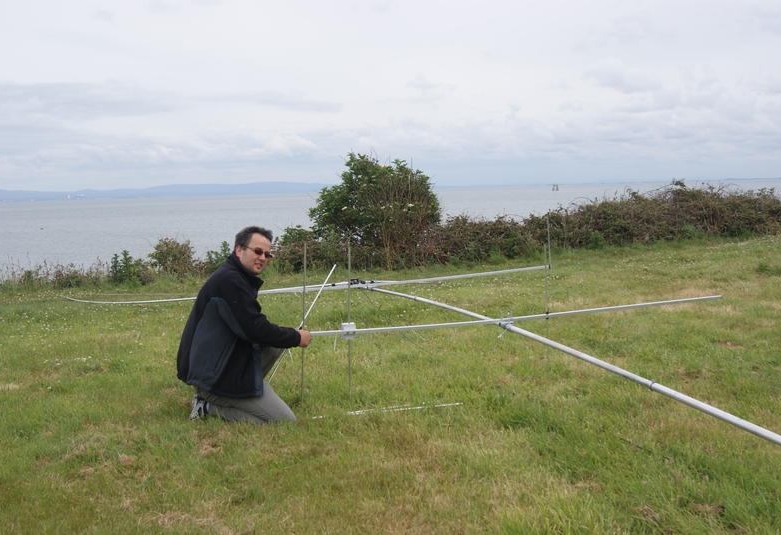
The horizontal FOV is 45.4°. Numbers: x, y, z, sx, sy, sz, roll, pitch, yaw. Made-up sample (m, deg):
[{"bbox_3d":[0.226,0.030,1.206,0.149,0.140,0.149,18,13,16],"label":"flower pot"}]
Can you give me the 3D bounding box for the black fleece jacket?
[{"bbox_3d":[-0.755,0.285,4.680,0.620,0.710,0.550,-1,5,-3],"label":"black fleece jacket"}]

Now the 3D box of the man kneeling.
[{"bbox_3d":[-0.735,0.280,4.690,0.670,0.960,0.560,-1,5,-3],"label":"man kneeling"}]

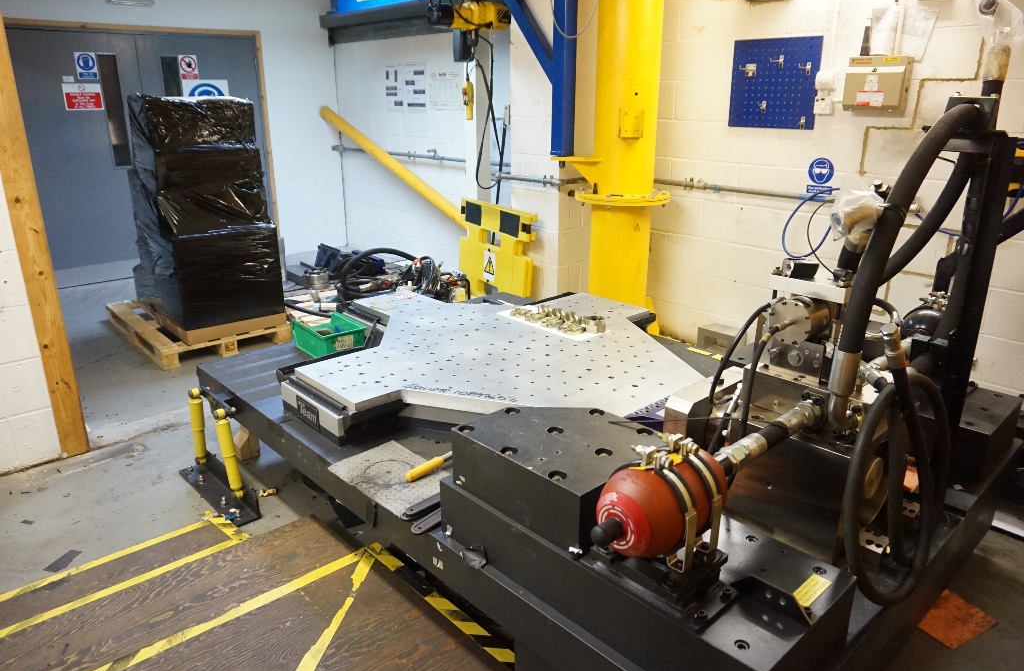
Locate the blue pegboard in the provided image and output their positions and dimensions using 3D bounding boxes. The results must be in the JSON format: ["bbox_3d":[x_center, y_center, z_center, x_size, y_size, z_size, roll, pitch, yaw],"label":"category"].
[{"bbox_3d":[1.396,-1.344,3.806,0.025,0.457,0.494,-17,25,-42],"label":"blue pegboard"}]

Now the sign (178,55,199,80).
[{"bbox_3d":[-2.768,-2.298,6.099,0.148,0.197,0.010,-17,25,-42],"label":"sign"}]

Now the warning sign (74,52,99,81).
[{"bbox_3d":[-3.332,-2.114,5.579,0.147,0.196,0.010,-17,25,-42],"label":"warning sign"}]

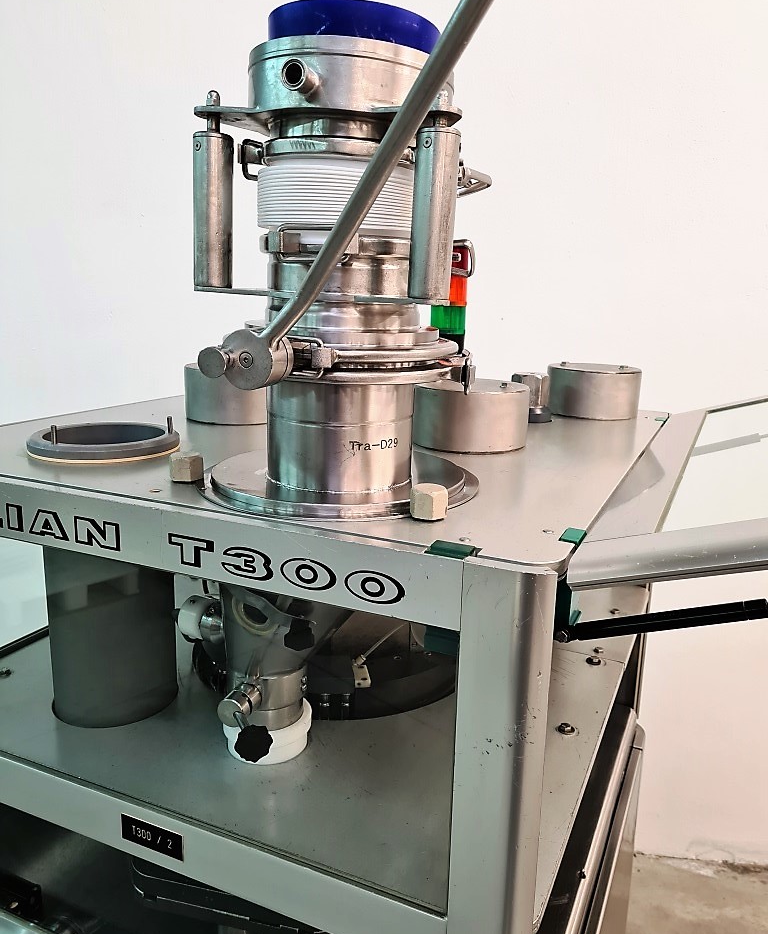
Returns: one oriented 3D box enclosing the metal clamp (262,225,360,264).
[{"bbox_3d":[-0.069,-0.210,0.725,0.092,0.035,0.030,7,13,18],"label":"metal clamp"}]

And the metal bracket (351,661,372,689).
[{"bbox_3d":[-0.030,0.277,1.019,0.020,0.011,0.040,0,13,-7],"label":"metal bracket"}]

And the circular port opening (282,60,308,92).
[{"bbox_3d":[-0.076,-0.340,0.670,0.025,0.025,0.010,8,13,22],"label":"circular port opening"}]

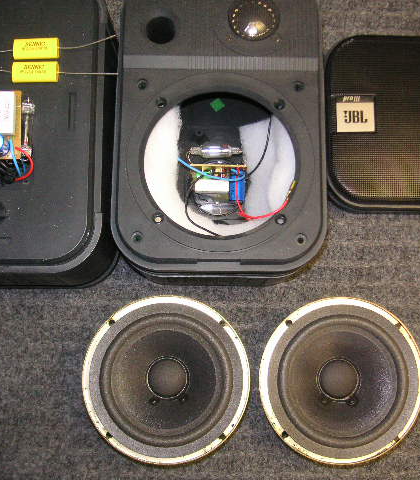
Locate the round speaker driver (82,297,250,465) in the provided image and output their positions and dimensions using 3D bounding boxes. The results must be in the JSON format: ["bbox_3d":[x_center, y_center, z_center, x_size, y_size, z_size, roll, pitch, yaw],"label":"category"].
[{"bbox_3d":[-0.037,0.121,0.607,0.140,0.060,0.140,0,81,-1],"label":"round speaker driver"}]

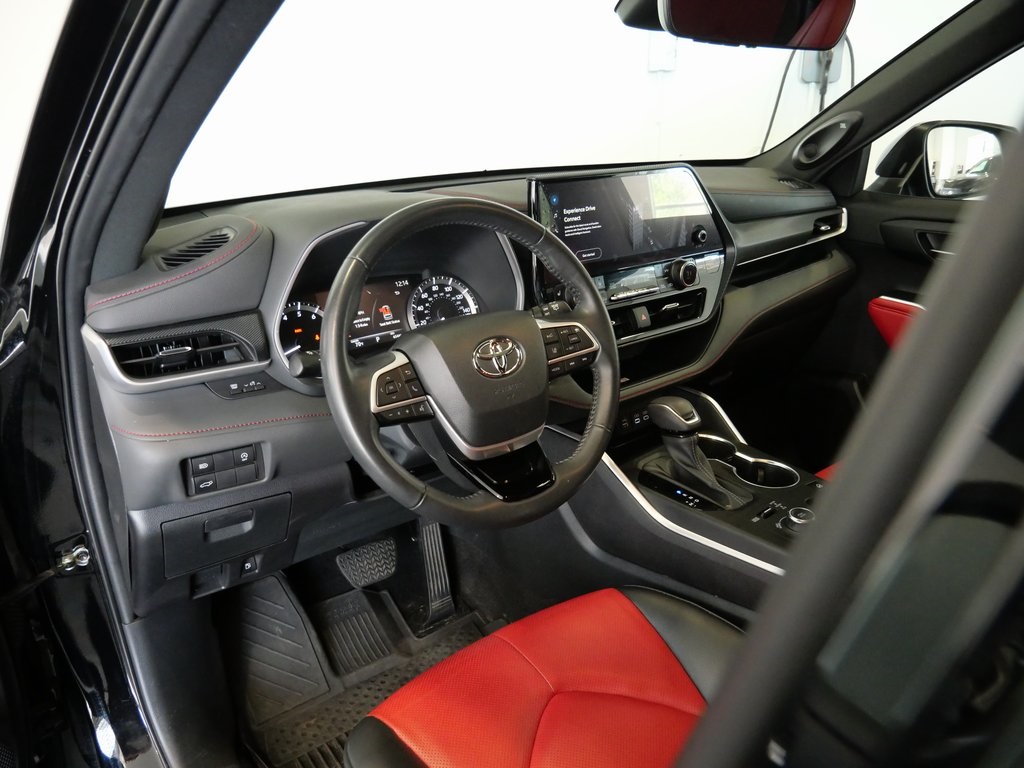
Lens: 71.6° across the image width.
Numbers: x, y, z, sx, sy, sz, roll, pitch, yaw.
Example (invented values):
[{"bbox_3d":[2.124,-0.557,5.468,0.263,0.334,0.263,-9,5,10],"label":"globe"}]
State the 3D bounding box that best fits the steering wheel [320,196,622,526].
[{"bbox_3d":[-0.043,-0.022,0.824,0.378,0.375,0.120,-16,0,-33],"label":"steering wheel"}]

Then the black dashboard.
[{"bbox_3d":[0.089,-0.177,1.252,1.470,0.420,0.460,-16,25,-33],"label":"black dashboard"}]

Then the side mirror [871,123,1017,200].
[{"bbox_3d":[0.985,-0.517,1.618,0.235,0.190,0.150,-6,21,-13],"label":"side mirror"}]

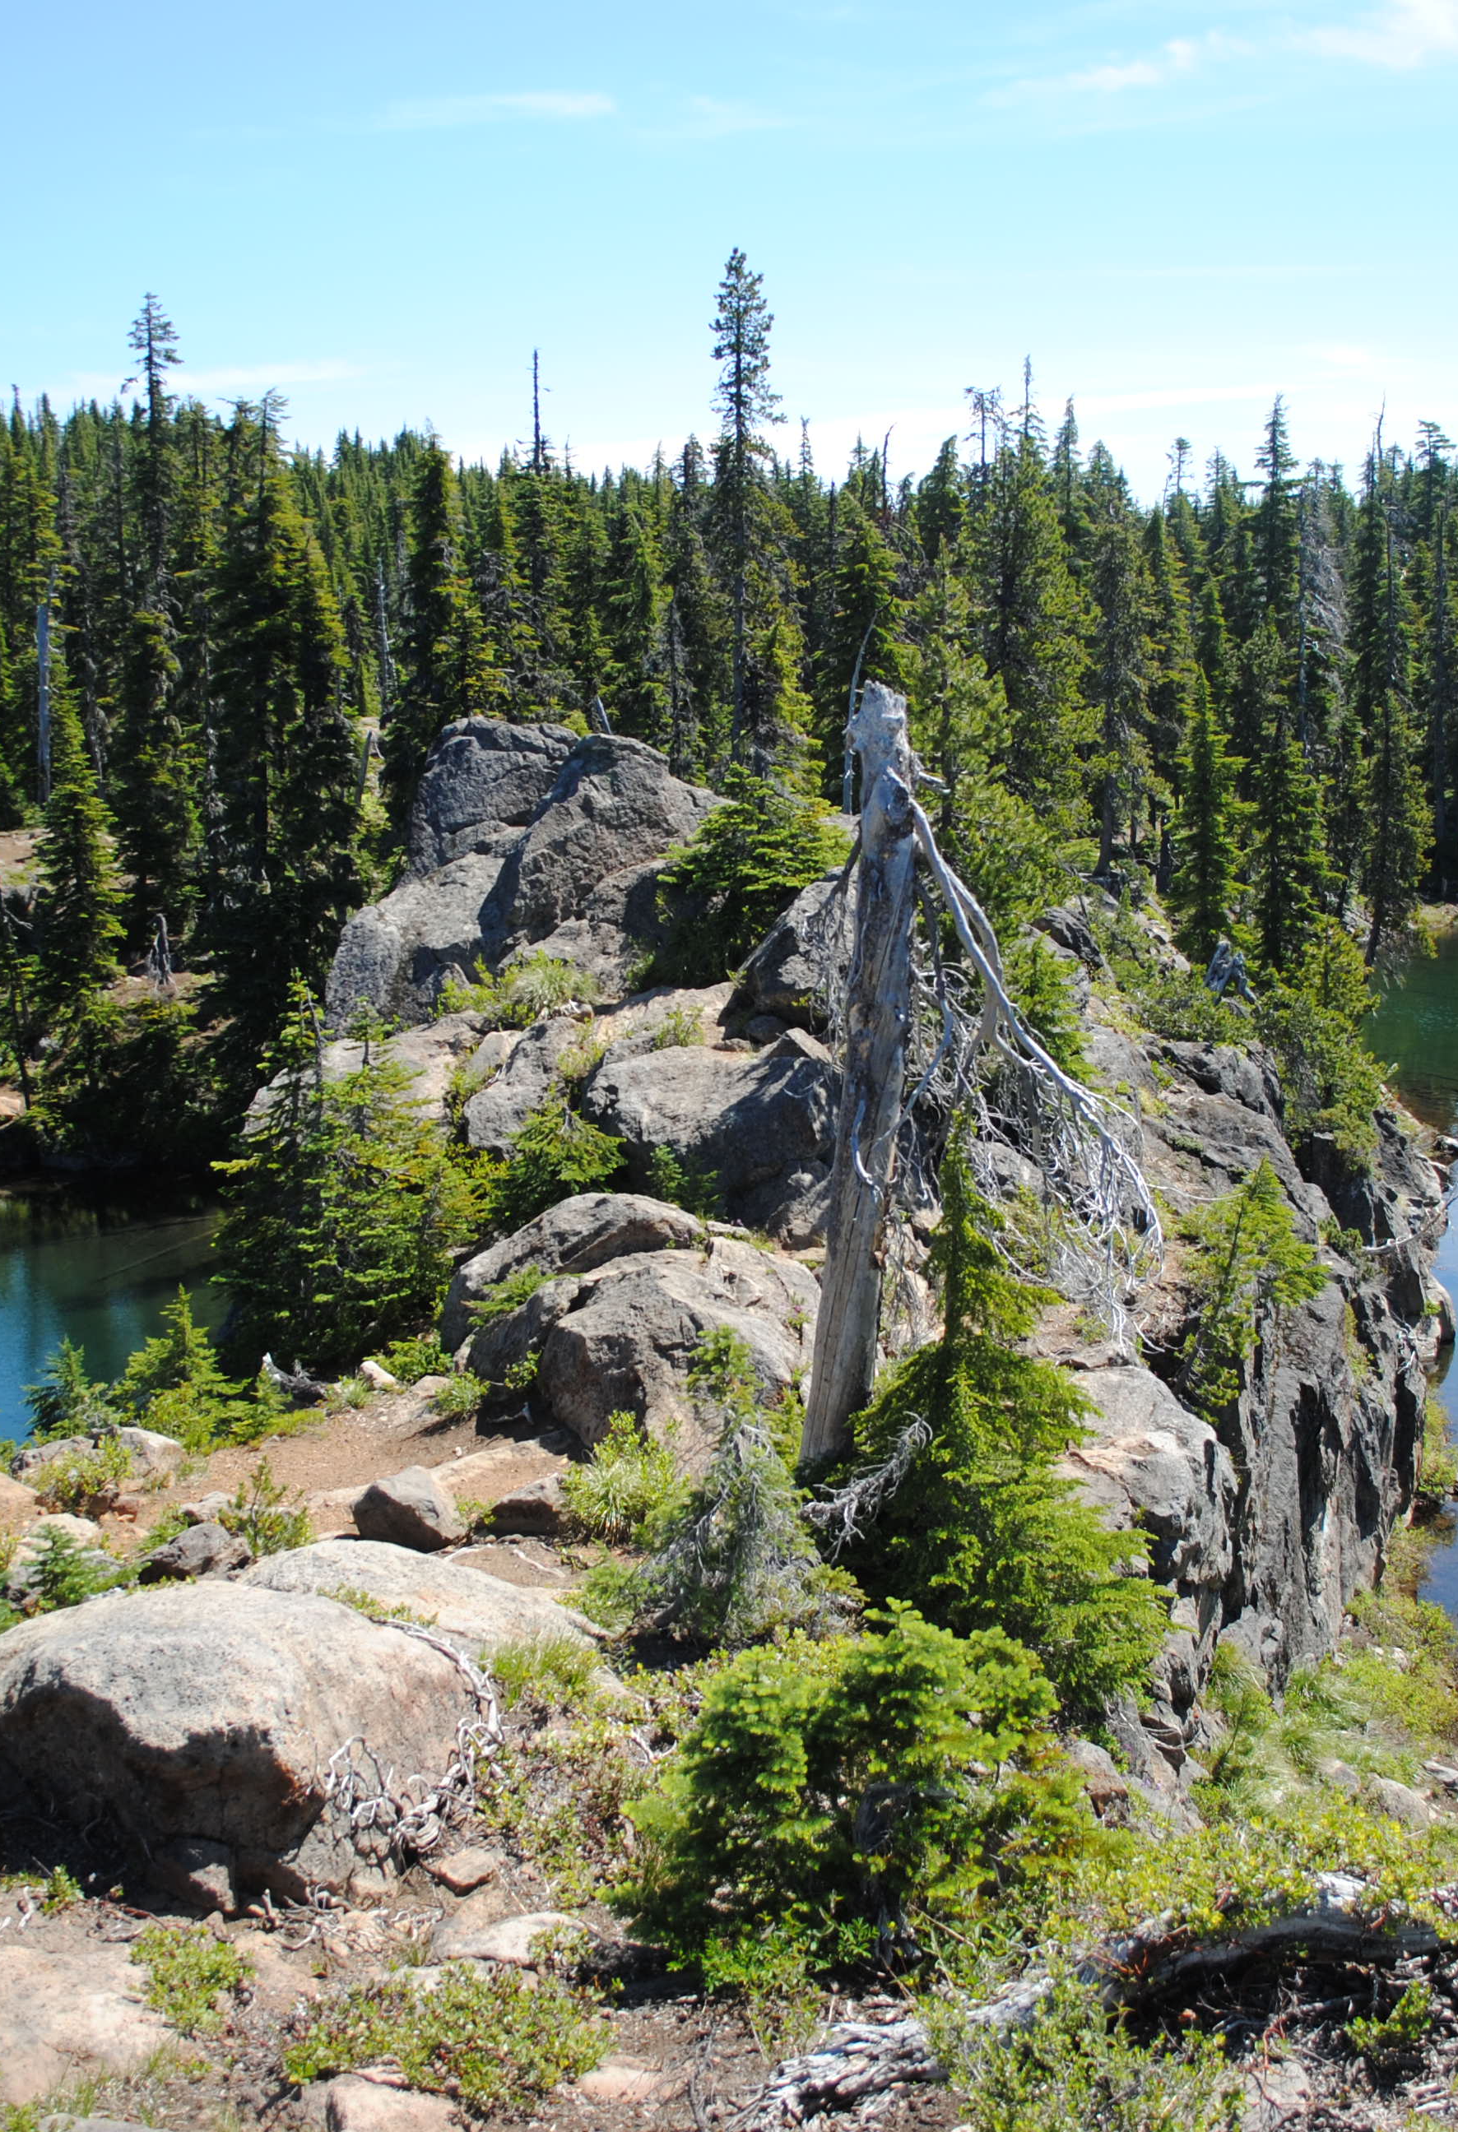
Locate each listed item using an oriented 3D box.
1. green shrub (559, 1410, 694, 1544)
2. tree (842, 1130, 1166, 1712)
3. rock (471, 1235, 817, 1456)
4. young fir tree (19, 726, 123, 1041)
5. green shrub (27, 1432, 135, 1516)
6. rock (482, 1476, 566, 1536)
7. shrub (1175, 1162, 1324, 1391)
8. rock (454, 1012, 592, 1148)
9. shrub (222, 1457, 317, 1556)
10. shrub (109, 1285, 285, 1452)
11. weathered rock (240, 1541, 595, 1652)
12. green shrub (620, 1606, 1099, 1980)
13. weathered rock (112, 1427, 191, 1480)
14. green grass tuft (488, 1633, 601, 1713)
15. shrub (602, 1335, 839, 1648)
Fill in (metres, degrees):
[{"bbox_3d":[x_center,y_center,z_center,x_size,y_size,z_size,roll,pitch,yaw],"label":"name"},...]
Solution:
[{"bbox_3d":[-0.458,1.819,10.600,0.570,0.520,0.520,0,7,0],"label":"green shrub"},{"bbox_3d":[1.099,1.430,9.646,1.250,2.200,1.200,0,8,7],"label":"tree"},{"bbox_3d":[-0.481,1.544,13.200,1.900,1.000,1.500,0,8,0],"label":"rock"},{"bbox_3d":[-10.458,-2.885,38.000,1.700,5.000,1.700,0,7,0],"label":"young fir tree"},{"bbox_3d":[-2.709,1.714,10.000,0.441,0.314,0.396,-3,10,-16],"label":"green shrub"},{"bbox_3d":[-0.936,1.983,10.865,0.380,0.230,0.300,-1,8,-5],"label":"rock"},{"bbox_3d":[2.799,1.154,12.900,0.830,1.120,0.750,0,7,0],"label":"shrub"},{"bbox_3d":[-1.573,0.112,18.000,1.000,0.950,0.900,0,8,0],"label":"rock"},{"bbox_3d":[-2.050,1.949,10.637,0.380,0.380,0.340,-2,8,-11],"label":"shrub"},{"bbox_3d":[-2.468,1.417,11.200,0.804,0.727,0.724,-3,10,-13],"label":"shrub"},{"bbox_3d":[-1.070,1.860,8.300,1.230,0.270,0.800,-2,10,-8],"label":"weathered rock"},{"bbox_3d":[0.324,1.801,6.000,1.184,0.776,1.006,0,10,3],"label":"green shrub"},{"bbox_3d":[-2.558,1.719,10.600,0.332,0.214,0.282,-3,10,-14],"label":"weathered rock"},{"bbox_3d":[-0.553,1.830,7.200,0.330,0.210,0.280,0,9,-4],"label":"green grass tuft"},{"bbox_3d":[-0.015,1.652,9.400,0.820,1.200,0.800,0,8,0],"label":"shrub"}]

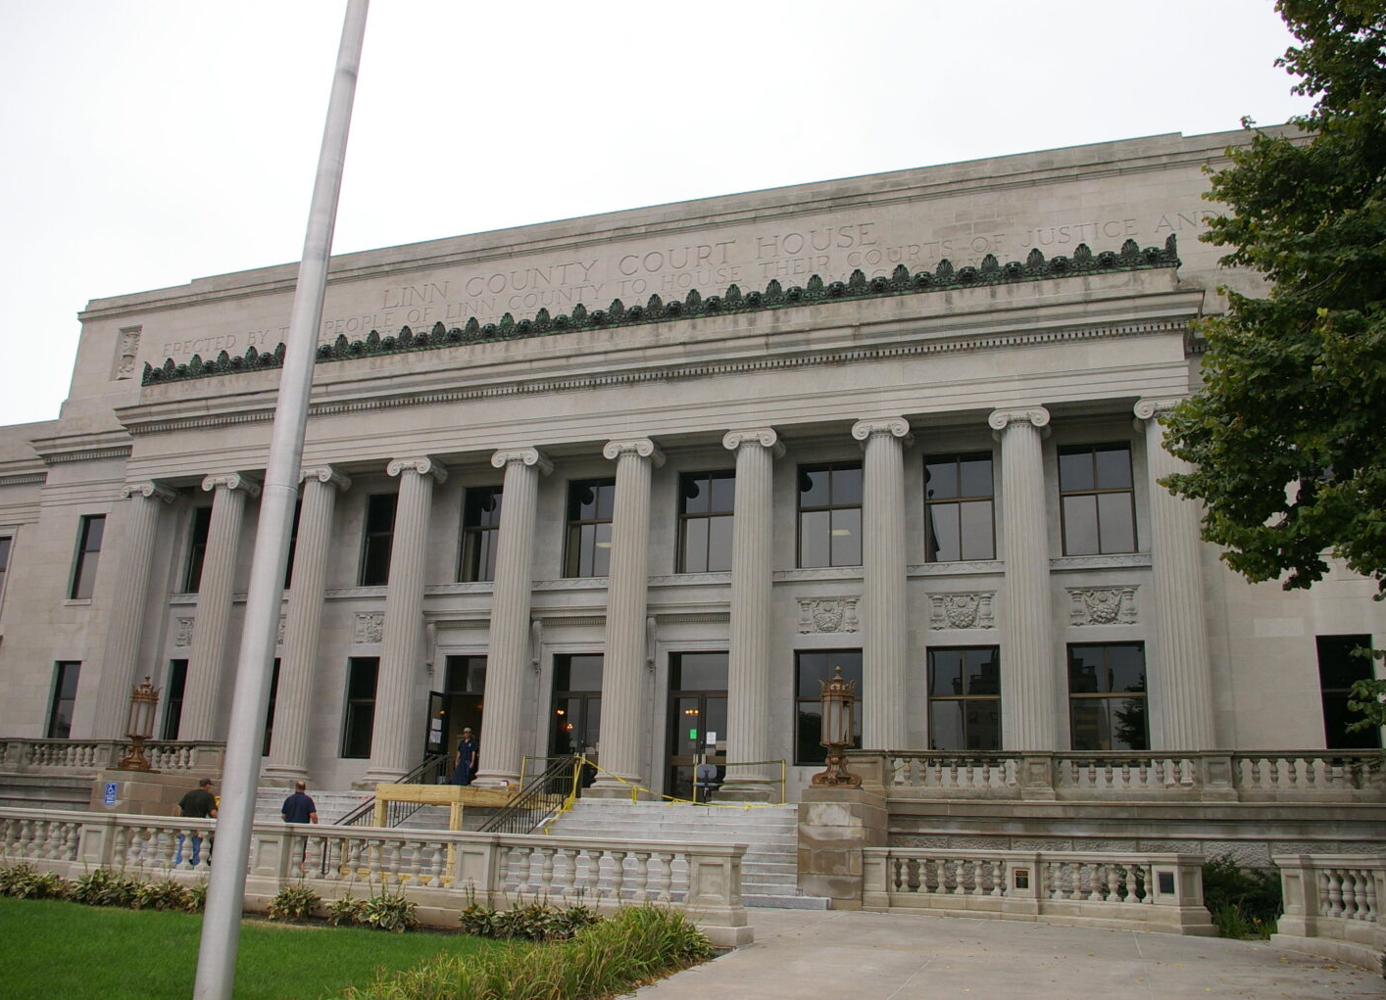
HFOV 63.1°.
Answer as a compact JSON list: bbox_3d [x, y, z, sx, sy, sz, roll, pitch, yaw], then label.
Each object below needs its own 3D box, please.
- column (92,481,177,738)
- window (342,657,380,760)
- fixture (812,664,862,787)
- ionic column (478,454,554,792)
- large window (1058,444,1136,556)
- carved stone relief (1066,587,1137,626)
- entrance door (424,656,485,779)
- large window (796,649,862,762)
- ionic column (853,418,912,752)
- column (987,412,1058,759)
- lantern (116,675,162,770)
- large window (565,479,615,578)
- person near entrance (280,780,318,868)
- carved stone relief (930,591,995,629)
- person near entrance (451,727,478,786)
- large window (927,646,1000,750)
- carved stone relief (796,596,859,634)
[{"bbox_3d":[-16.230,3.757,32.409,1.354,8.647,1.354,-4,-16,18],"label":"column"},{"bbox_3d":[-8.653,5.587,30.424,1.660,2.747,0.150,-4,-16,18],"label":"window"},{"bbox_3d":[2.437,3.860,19.083,0.875,2.072,0.875,-4,-18,18],"label":"fixture"},{"bbox_3d":[-4.623,3.058,28.894,1.440,8.896,1.440,-4,-17,18],"label":"ionic column"},{"bbox_3d":[9.257,-0.027,25.827,1.638,2.677,0.150,-4,-16,18],"label":"large window"},{"bbox_3d":[8.843,2.293,24.247,1.520,0.869,0.153,-4,-18,18],"label":"carved stone relief"},{"bbox_3d":[-5.791,5.964,29.861,1.920,3.687,0.192,-4,-17,18],"label":"entrance door"},{"bbox_3d":[3.208,4.866,26.479,1.660,2.747,0.150,-4,-16,18],"label":"large window"},{"bbox_3d":[4.229,2.341,24.663,1.290,8.450,1.200,-4,-18,18],"label":"ionic column"},{"bbox_3d":[7.094,2.148,23.722,1.290,8.450,1.200,-4,-18,18],"label":"column"},{"bbox_3d":[-11.719,4.785,23.965,0.875,2.042,0.875,-4,-18,18],"label":"lantern"},{"bbox_3d":[-2.634,0.736,30.317,1.661,2.730,0.160,-4,-17,18],"label":"large window"},{"bbox_3d":[-6.689,5.585,18.878,0.560,1.780,0.360,0,-16,4],"label":"person near entrance"},{"bbox_3d":[6.197,2.547,25.951,1.496,0.866,0.120,-4,-16,18],"label":"carved stone relief"},{"bbox_3d":[-5.610,6.504,27.850,0.522,1.741,0.353,1,-17,4],"label":"person near entrance"},{"bbox_3d":[6.163,4.663,25.512,1.660,2.747,0.150,-4,-16,18],"label":"large window"},{"bbox_3d":[3.278,2.790,27.419,1.590,0.896,0.128,-4,-17,18],"label":"carved stone relief"}]

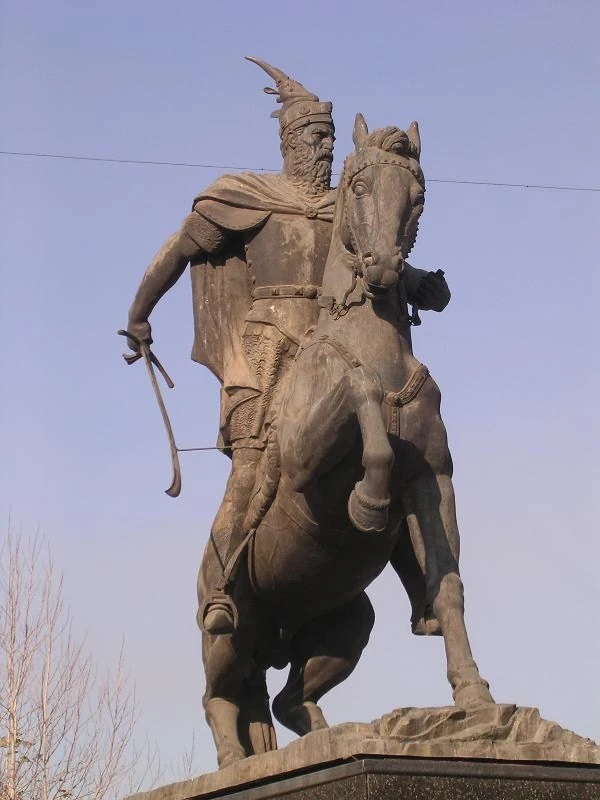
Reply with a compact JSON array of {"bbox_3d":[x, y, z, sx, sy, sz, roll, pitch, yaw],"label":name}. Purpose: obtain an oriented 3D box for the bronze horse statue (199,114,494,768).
[{"bbox_3d":[0.185,0.269,16.102,1.050,3.694,2.800,6,-17,-25],"label":"bronze horse statue"}]

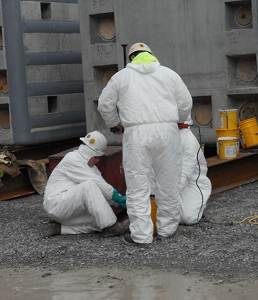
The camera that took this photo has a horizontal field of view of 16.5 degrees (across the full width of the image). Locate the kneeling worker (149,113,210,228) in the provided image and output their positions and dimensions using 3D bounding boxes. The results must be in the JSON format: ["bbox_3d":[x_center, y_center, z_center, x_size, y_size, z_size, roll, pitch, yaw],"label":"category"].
[{"bbox_3d":[0.453,0.207,8.580,0.640,0.970,0.550,-9,9,-44],"label":"kneeling worker"}]

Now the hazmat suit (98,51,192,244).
[{"bbox_3d":[0.134,-0.036,7.920,0.800,1.670,0.520,-3,7,-5],"label":"hazmat suit"}]

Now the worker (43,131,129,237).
[{"bbox_3d":[-0.382,0.299,8.200,0.820,0.960,0.580,-2,7,9],"label":"worker"}]

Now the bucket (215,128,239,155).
[{"bbox_3d":[1.221,-0.083,11.000,0.300,0.355,0.300,-3,7,0],"label":"bucket"}]

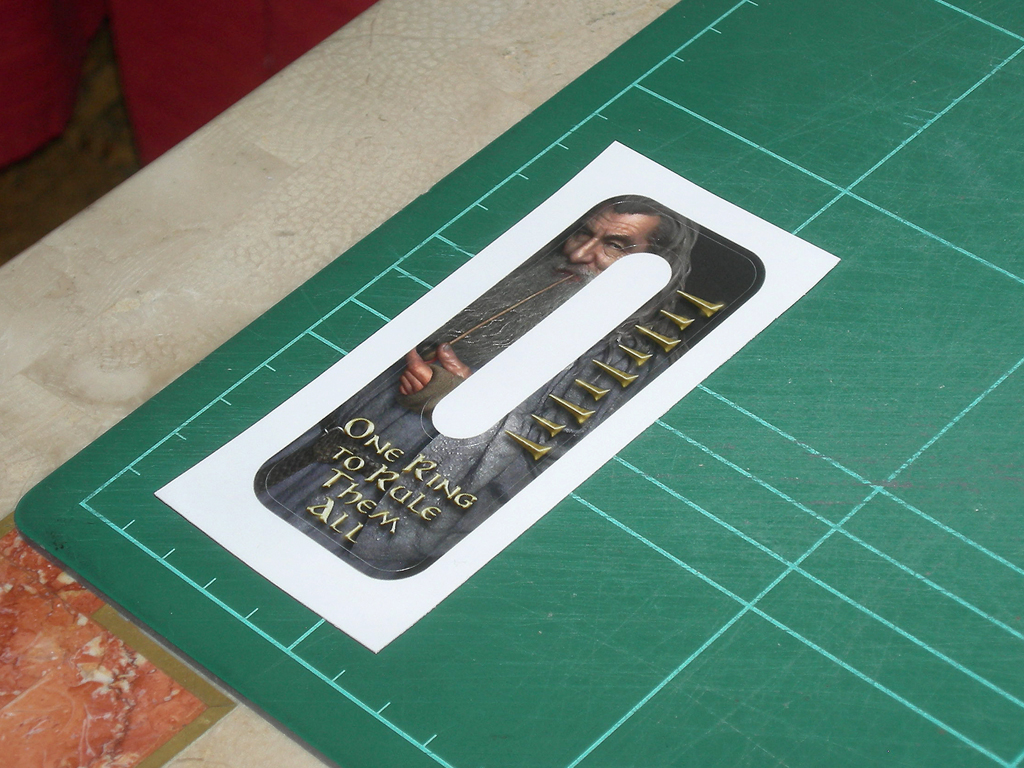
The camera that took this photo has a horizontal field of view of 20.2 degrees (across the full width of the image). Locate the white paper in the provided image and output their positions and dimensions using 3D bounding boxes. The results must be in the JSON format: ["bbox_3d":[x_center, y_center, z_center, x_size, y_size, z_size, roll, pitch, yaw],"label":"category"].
[{"bbox_3d":[-0.001,-0.001,0.470,0.108,0.002,0.053,-39,50,-26],"label":"white paper"}]

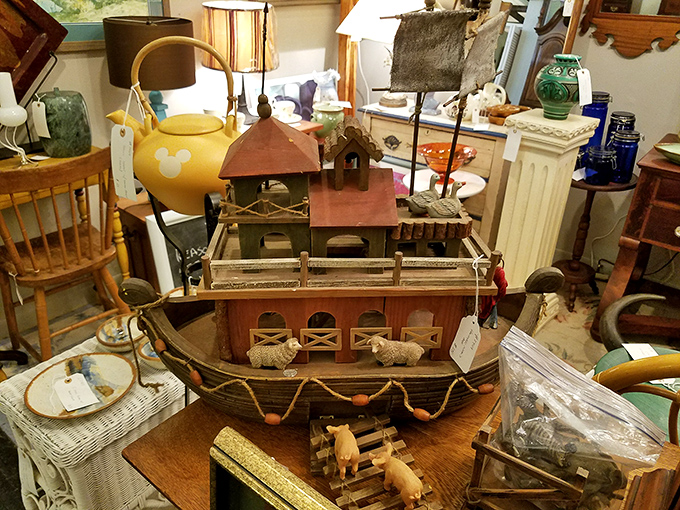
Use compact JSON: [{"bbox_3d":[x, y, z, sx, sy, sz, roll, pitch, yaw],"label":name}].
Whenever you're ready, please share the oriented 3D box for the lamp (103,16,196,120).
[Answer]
[{"bbox_3d":[-0.773,-0.664,2.163,0.345,0.600,0.345,2,28,0],"label":"lamp"}]

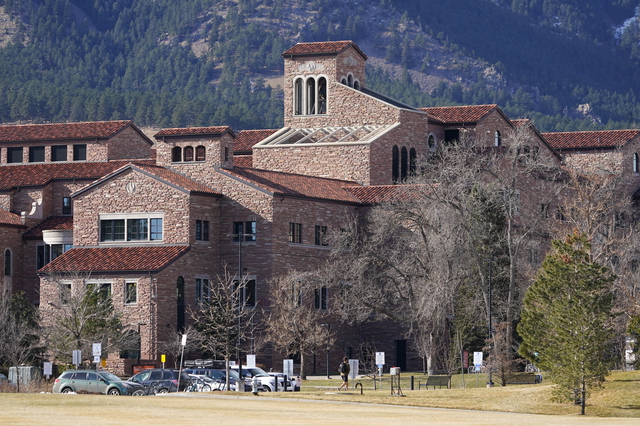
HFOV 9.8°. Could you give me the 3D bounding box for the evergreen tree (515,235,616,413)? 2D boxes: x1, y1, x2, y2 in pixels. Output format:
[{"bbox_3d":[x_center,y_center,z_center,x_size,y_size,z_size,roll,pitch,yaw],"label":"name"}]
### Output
[{"bbox_3d":[12.015,5.364,182.000,4.700,8.800,4.700,0,-3,0],"label":"evergreen tree"}]

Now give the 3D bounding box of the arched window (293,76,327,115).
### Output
[{"bbox_3d":[-0.650,-8.903,286.500,2.950,3.150,0.400,-2,-4,28],"label":"arched window"}]

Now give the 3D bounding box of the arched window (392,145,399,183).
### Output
[{"bbox_3d":[5.714,-3.676,283.000,0.250,2.900,1.050,-2,-4,28],"label":"arched window"}]

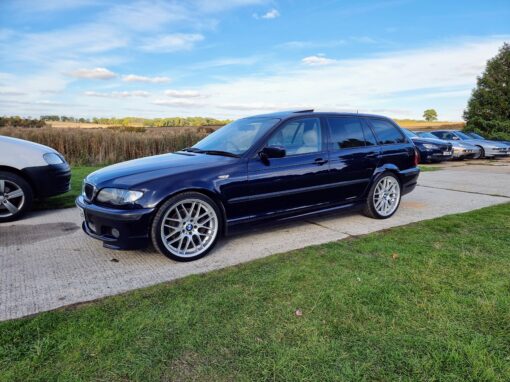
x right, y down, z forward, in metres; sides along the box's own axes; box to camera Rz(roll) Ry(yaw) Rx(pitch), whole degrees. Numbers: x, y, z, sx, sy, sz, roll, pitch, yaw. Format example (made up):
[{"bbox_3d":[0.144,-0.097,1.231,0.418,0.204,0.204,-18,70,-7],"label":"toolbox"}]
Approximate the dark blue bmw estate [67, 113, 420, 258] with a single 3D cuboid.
[{"bbox_3d":[0.216,-0.298,4.487,4.470,1.410,1.770,-7,12,-33],"label":"dark blue bmw estate"}]

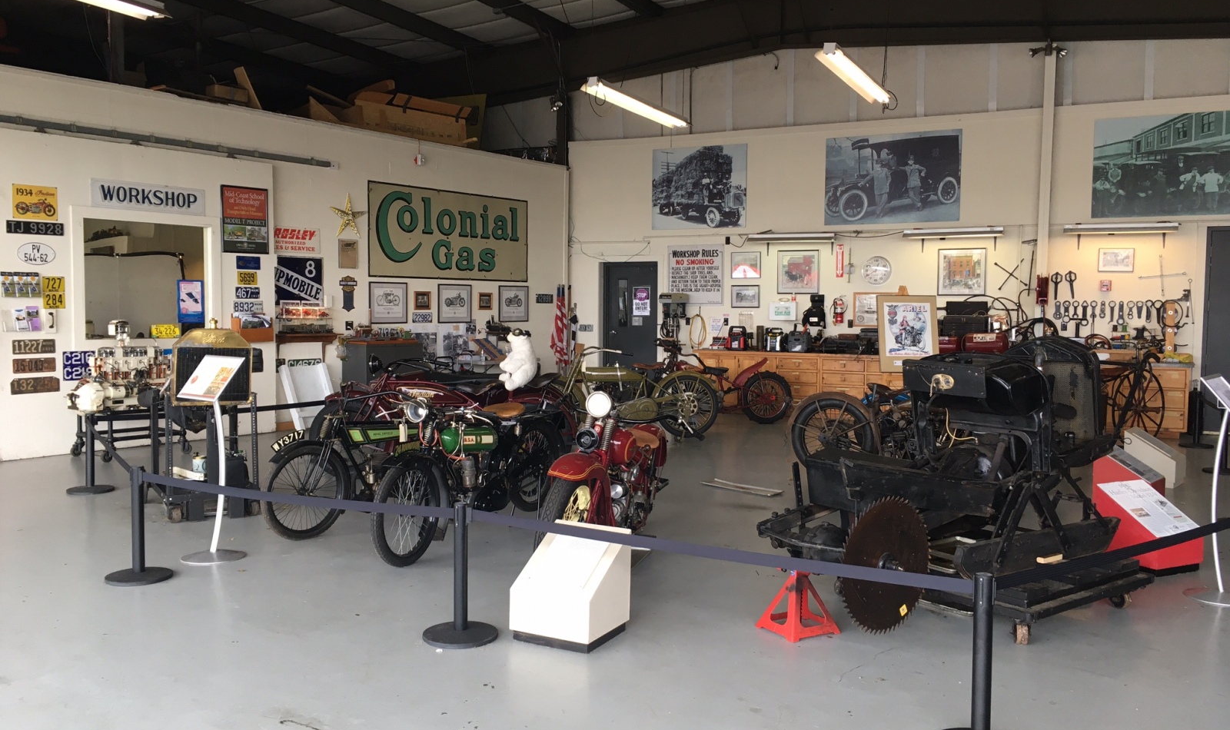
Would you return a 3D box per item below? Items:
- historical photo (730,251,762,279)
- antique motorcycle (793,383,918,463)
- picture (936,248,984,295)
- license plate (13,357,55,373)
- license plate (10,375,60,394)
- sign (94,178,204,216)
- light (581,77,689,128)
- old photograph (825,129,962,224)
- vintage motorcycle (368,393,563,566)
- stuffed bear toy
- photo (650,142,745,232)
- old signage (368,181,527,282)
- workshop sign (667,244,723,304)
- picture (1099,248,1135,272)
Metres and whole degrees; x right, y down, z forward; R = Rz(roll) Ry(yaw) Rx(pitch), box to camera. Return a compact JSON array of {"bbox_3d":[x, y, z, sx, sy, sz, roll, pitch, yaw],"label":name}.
[{"bbox_3d":[1.926,-1.459,15.095,0.467,0.391,0.030,2,4,28],"label":"historical photo"},{"bbox_3d":[2.544,0.513,8.551,2.200,1.020,0.720,2,4,24],"label":"antique motorcycle"},{"bbox_3d":[4.659,-1.246,13.845,0.605,0.630,0.030,2,4,26],"label":"picture"},{"bbox_3d":[-5.588,0.007,9.926,0.015,0.138,0.393,3,4,36],"label":"license plate"},{"bbox_3d":[-5.386,0.189,9.587,0.010,0.144,0.432,3,4,37],"label":"license plate"},{"bbox_3d":[-4.686,-1.677,10.390,0.020,0.273,1.190,3,4,37],"label":"sign"},{"bbox_3d":[0.310,-2.989,11.814,0.290,0.140,2.440,2,4,26],"label":"light"},{"bbox_3d":[3.838,-2.574,14.192,1.830,1.220,0.025,2,4,26],"label":"old photograph"},{"bbox_3d":[-0.856,0.633,6.491,0.700,0.970,2.060,2,4,25],"label":"vintage motorcycle"},{"bbox_3d":[-0.806,-0.040,8.600,0.320,0.510,0.280,0,3,-13],"label":"stuffed bear toy"},{"bbox_3d":[1.273,-2.667,15.457,1.510,1.220,0.025,2,4,26],"label":"photo"},{"bbox_3d":[-2.225,-1.803,14.377,0.030,1.215,3.050,3,4,36],"label":"old signage"},{"bbox_3d":[1.211,-1.349,15.485,0.923,0.912,0.020,2,4,28],"label":"workshop sign"},{"bbox_3d":[6.070,-1.267,12.473,0.388,0.281,0.030,2,4,27],"label":"picture"}]

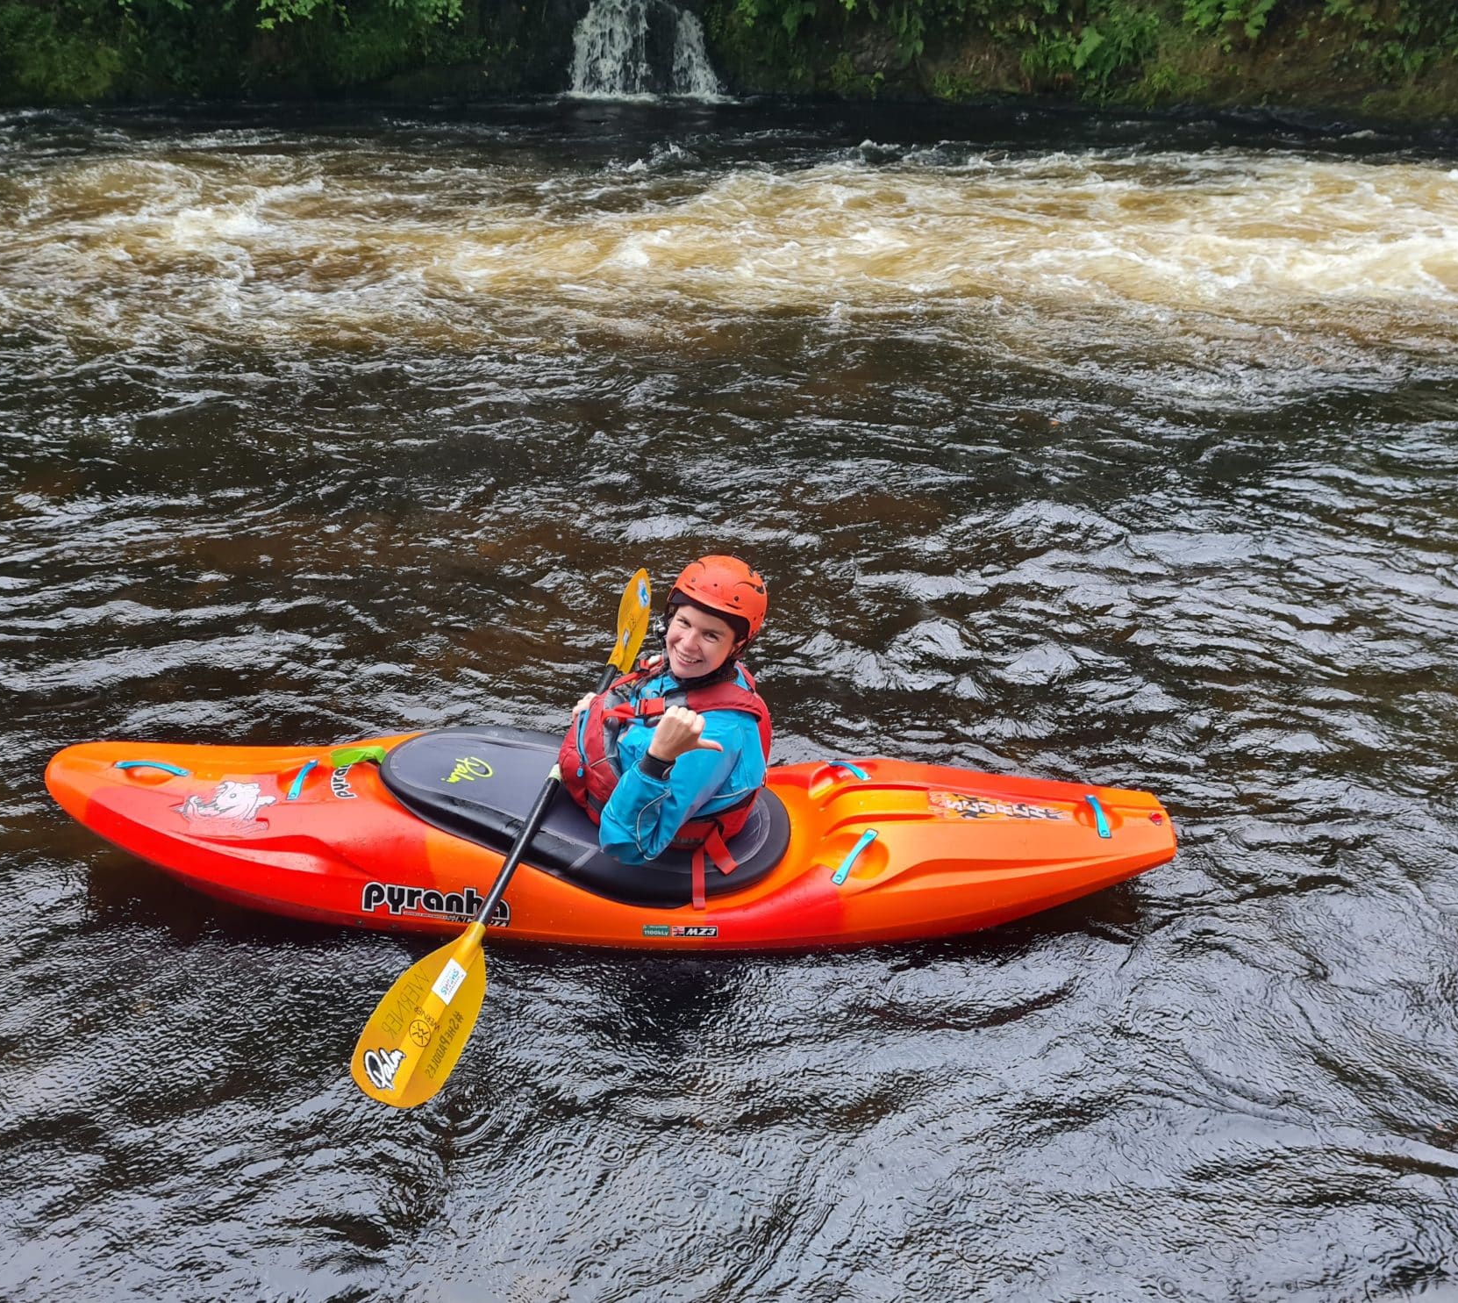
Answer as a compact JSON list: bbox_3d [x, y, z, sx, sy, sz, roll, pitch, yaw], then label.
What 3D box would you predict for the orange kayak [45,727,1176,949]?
[{"bbox_3d":[-0.295,0.447,3.160,2.700,0.390,0.655,1,28,2],"label":"orange kayak"}]

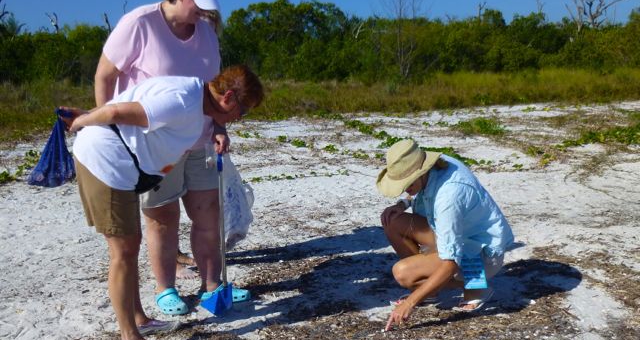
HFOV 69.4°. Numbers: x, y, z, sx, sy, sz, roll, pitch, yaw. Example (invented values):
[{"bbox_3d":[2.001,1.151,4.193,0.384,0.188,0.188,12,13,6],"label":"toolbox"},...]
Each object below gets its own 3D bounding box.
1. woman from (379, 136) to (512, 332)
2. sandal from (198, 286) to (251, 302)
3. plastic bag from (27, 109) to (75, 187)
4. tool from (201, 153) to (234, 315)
[{"bbox_3d":[0.635,0.250,2.411,0.690,0.880,0.560,-6,16,-21],"label":"woman"},{"bbox_3d":[-0.505,0.635,2.480,0.260,0.100,0.105,0,15,-2],"label":"sandal"},{"bbox_3d":[-1.100,-0.101,1.916,0.190,0.310,0.140,-8,17,-29],"label":"plastic bag"},{"bbox_3d":[-0.485,0.305,2.260,0.150,0.850,0.130,11,18,35],"label":"tool"}]

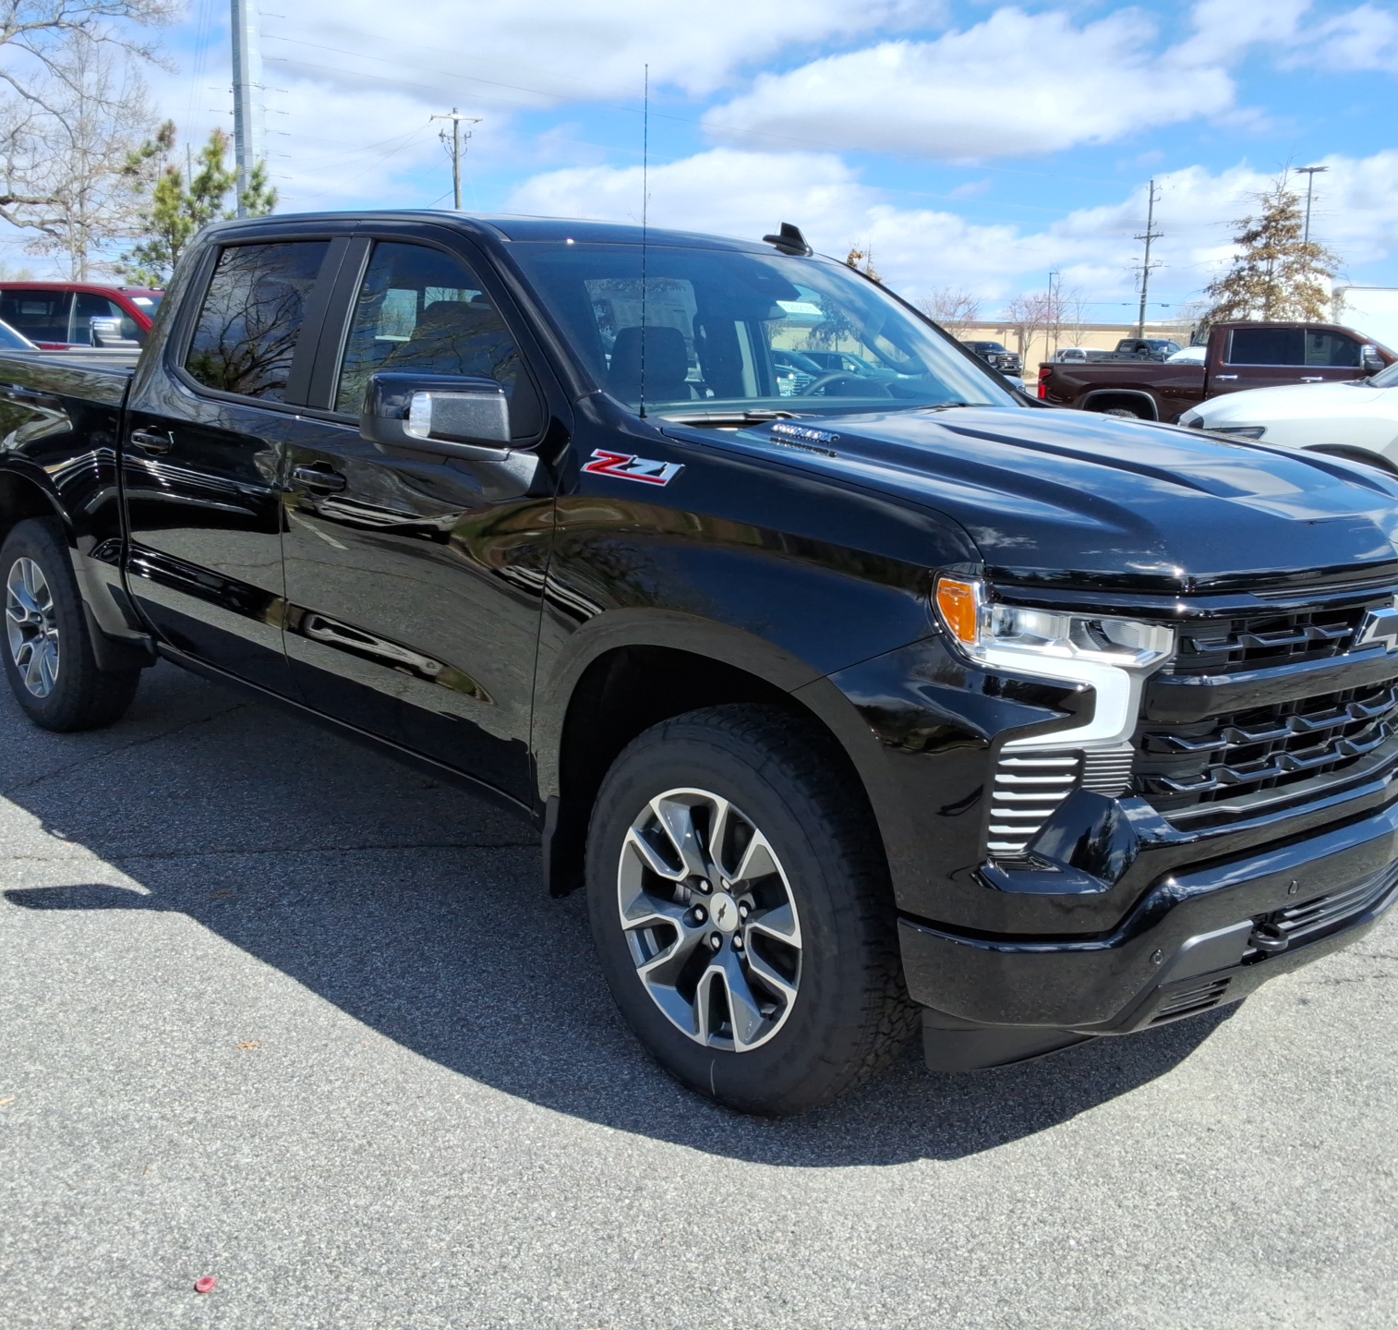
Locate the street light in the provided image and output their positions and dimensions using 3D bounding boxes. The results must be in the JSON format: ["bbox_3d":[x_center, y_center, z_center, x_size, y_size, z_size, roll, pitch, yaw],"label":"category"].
[{"bbox_3d":[29.282,-18.587,69.618,1.700,10.800,1.600,2,13,0],"label":"street light"}]

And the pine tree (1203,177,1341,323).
[{"bbox_3d":[11.354,-7.107,28.639,2.900,5.200,2.900,2,13,0],"label":"pine tree"}]

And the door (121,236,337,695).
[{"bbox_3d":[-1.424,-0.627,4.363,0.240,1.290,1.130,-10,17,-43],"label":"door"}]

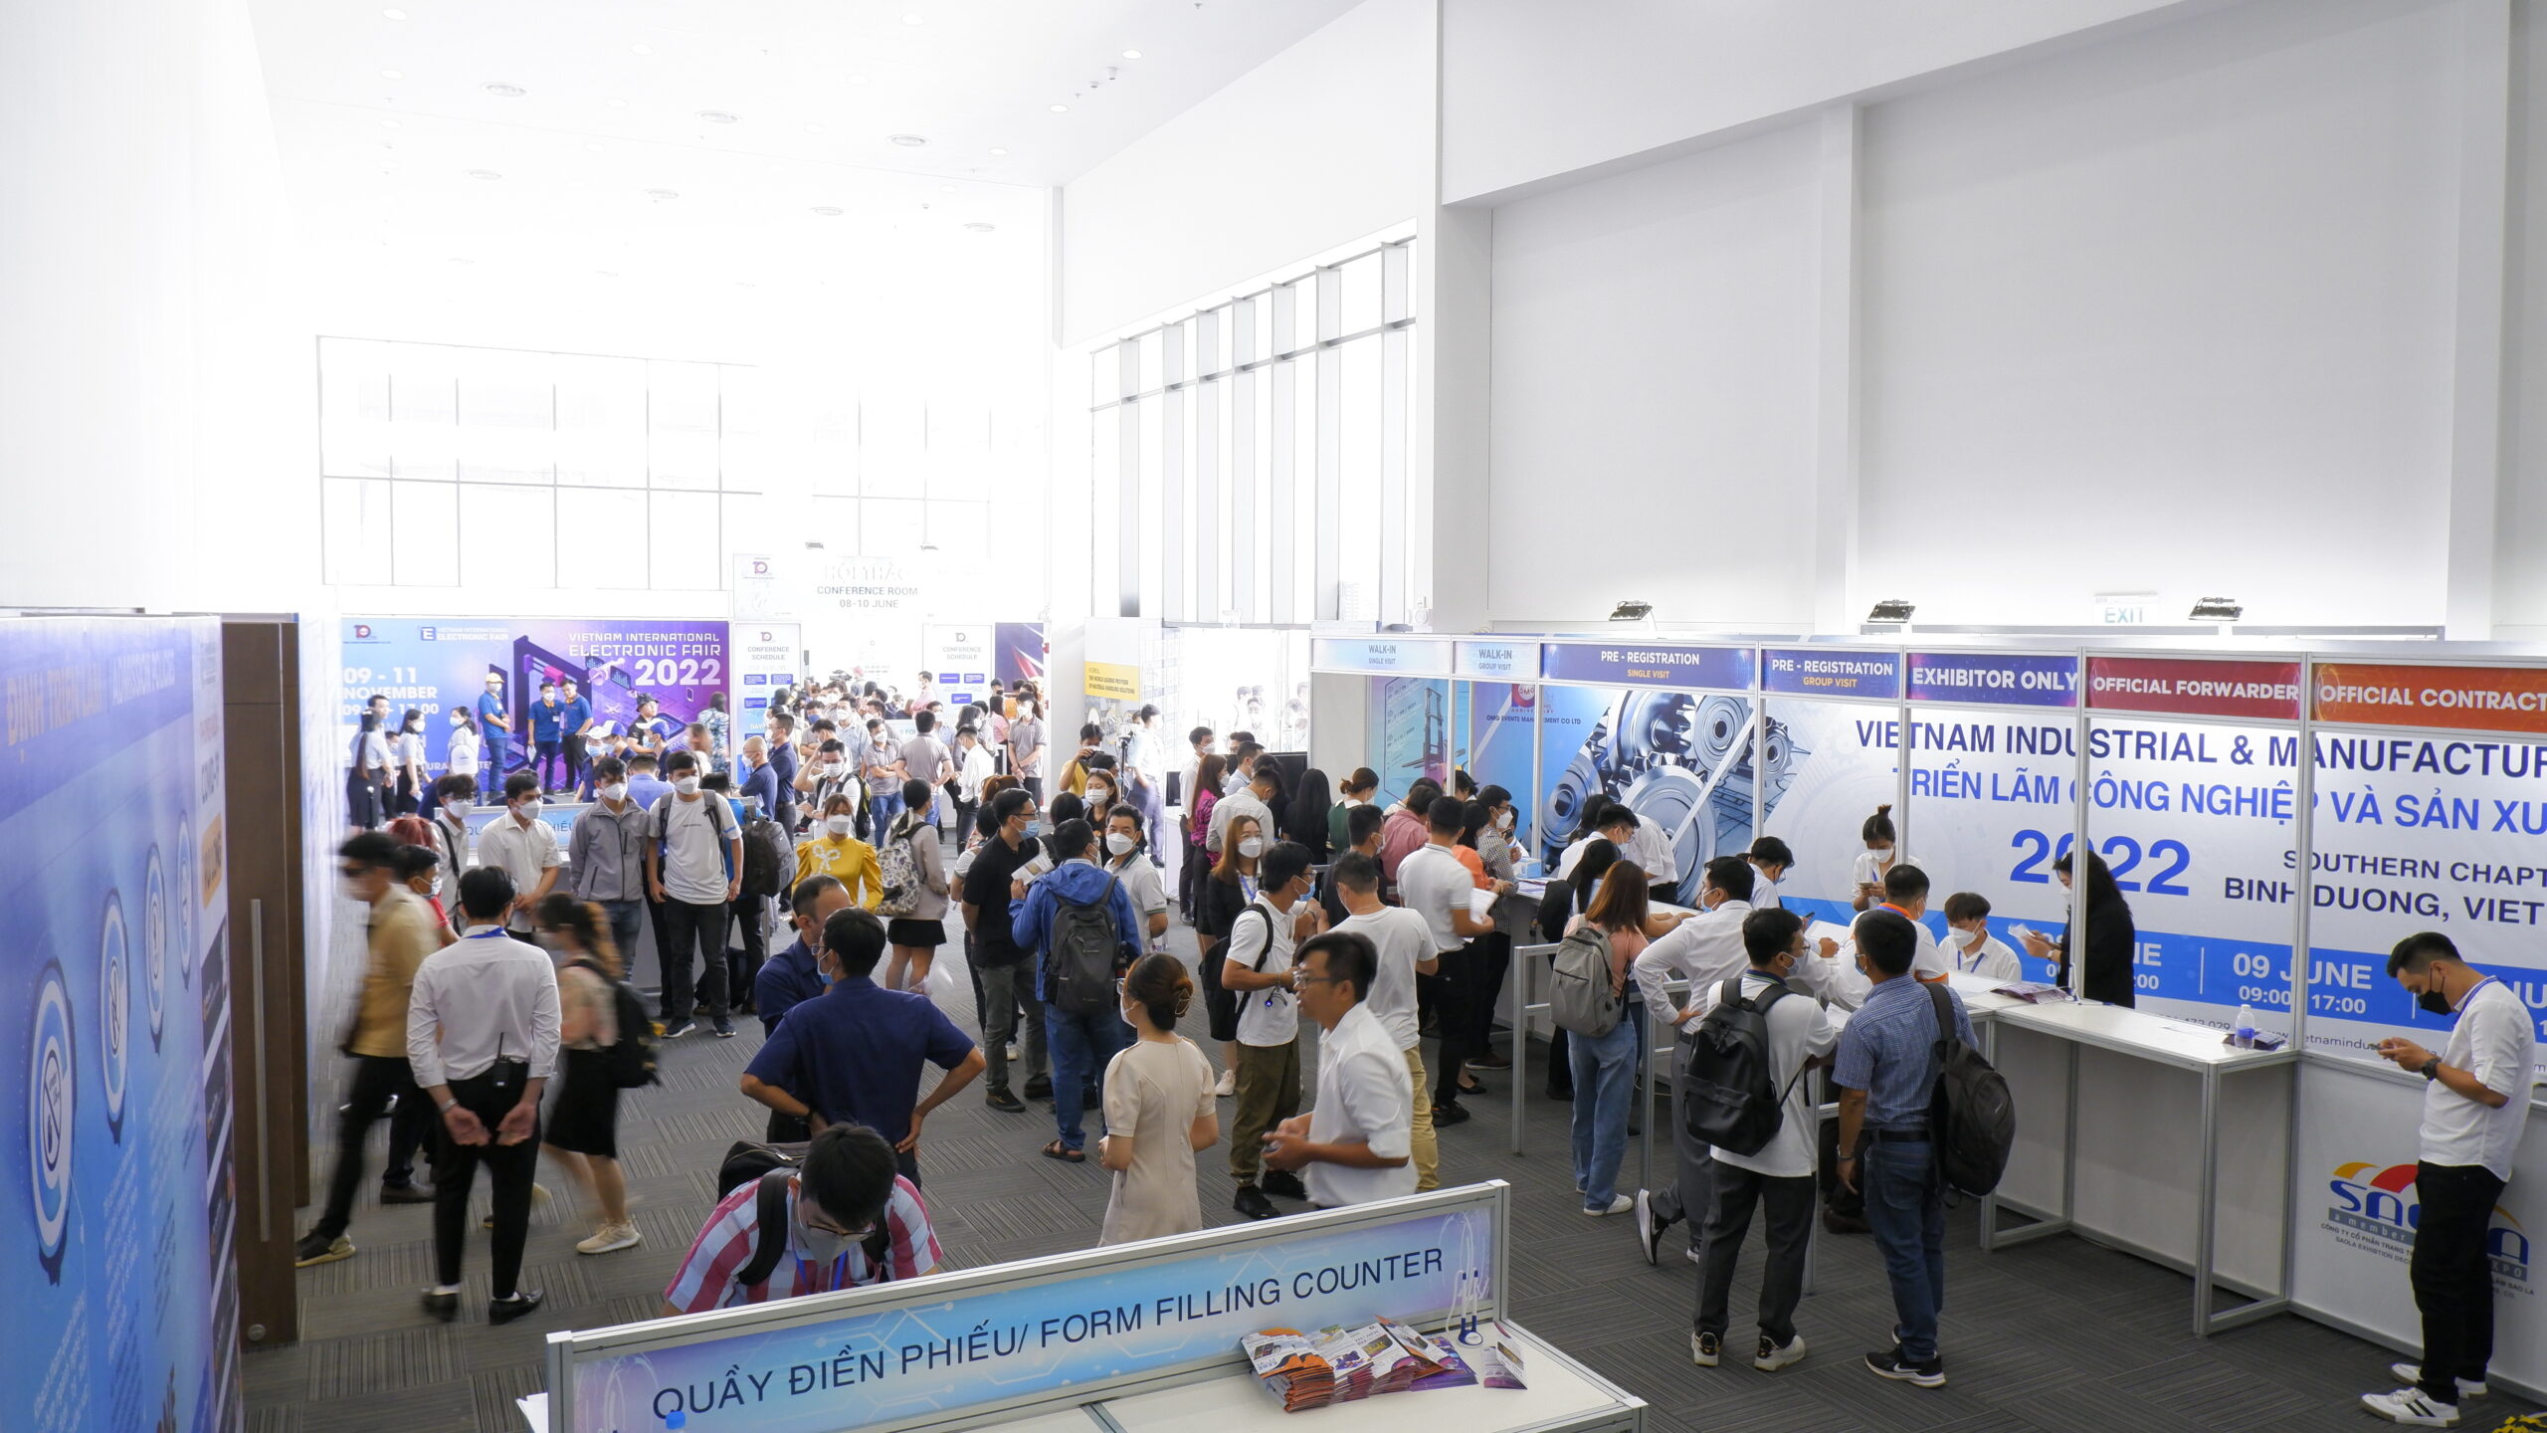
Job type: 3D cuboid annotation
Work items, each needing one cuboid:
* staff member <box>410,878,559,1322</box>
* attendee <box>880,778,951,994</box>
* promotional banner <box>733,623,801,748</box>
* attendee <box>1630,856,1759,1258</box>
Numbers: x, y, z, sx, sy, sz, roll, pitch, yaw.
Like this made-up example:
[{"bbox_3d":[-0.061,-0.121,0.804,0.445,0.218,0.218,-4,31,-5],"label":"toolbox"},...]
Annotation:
[{"bbox_3d":[-3.001,1.406,6.146,0.570,1.700,0.380,-1,3,-22],"label":"staff member"},{"bbox_3d":[-2.370,1.209,10.752,0.460,1.580,0.440,-4,5,-45],"label":"attendee"},{"bbox_3d":[-7.863,-0.202,25.274,0.980,2.477,0.050,-2,4,-28],"label":"promotional banner"},{"bbox_3d":[1.750,1.409,6.629,0.600,1.650,0.500,-4,5,-44],"label":"attendee"}]

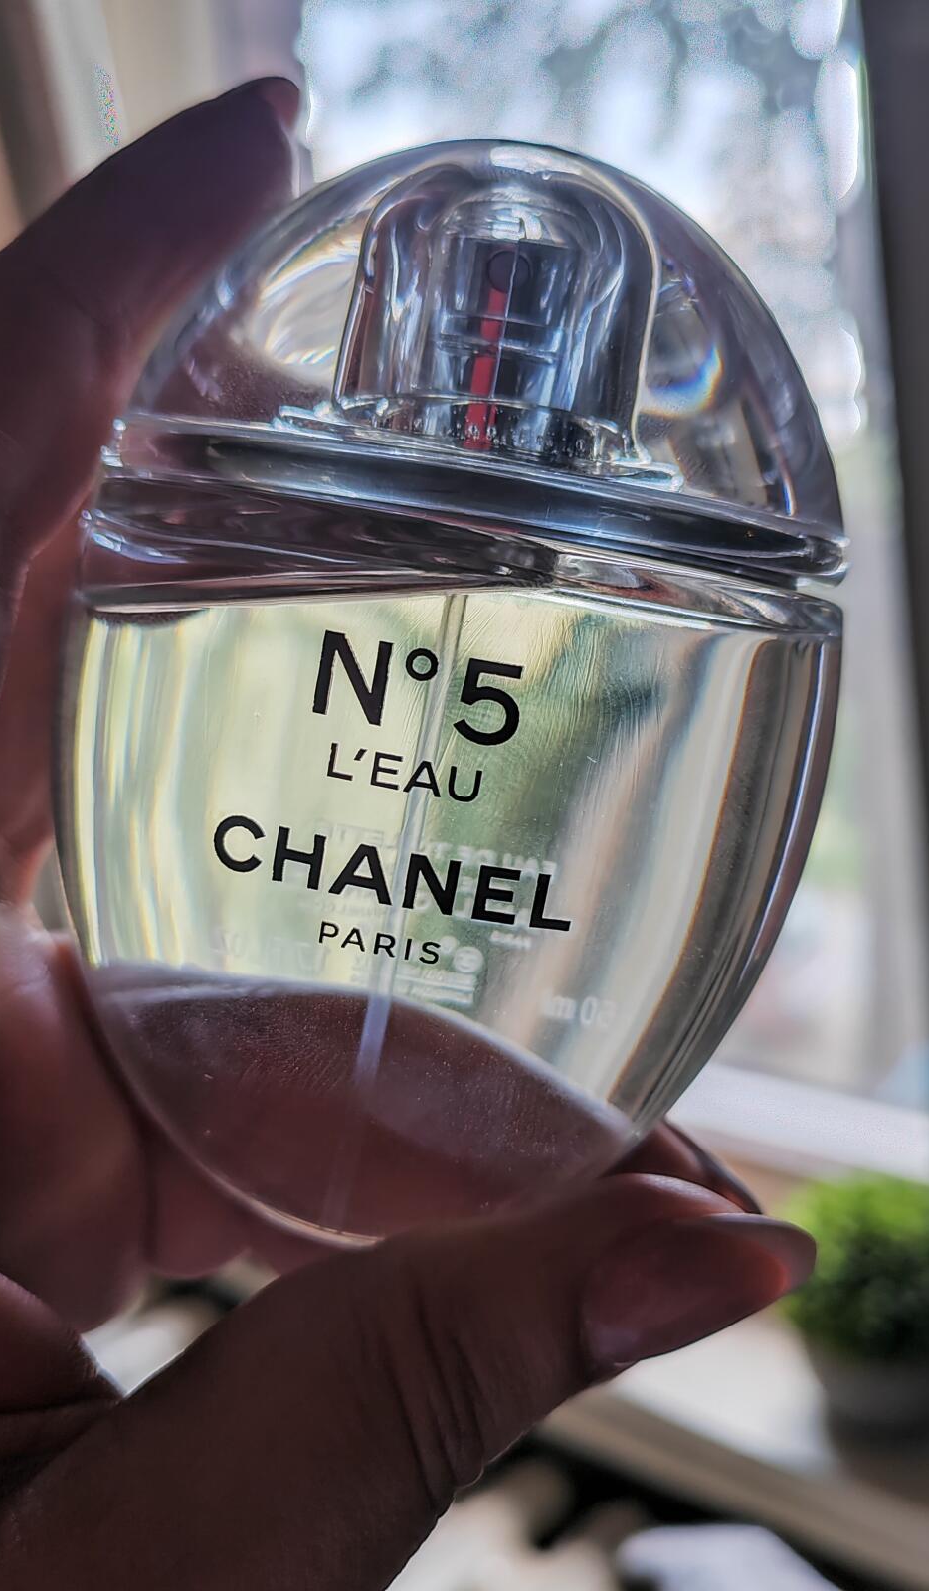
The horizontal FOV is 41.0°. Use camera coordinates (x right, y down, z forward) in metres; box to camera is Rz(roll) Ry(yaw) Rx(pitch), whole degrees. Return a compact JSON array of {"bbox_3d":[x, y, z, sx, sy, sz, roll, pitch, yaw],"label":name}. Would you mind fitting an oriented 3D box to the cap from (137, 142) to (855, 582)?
[{"bbox_3d":[0.004,-0.042,0.112,0.068,0.035,0.031,9,1,3],"label":"cap"}]

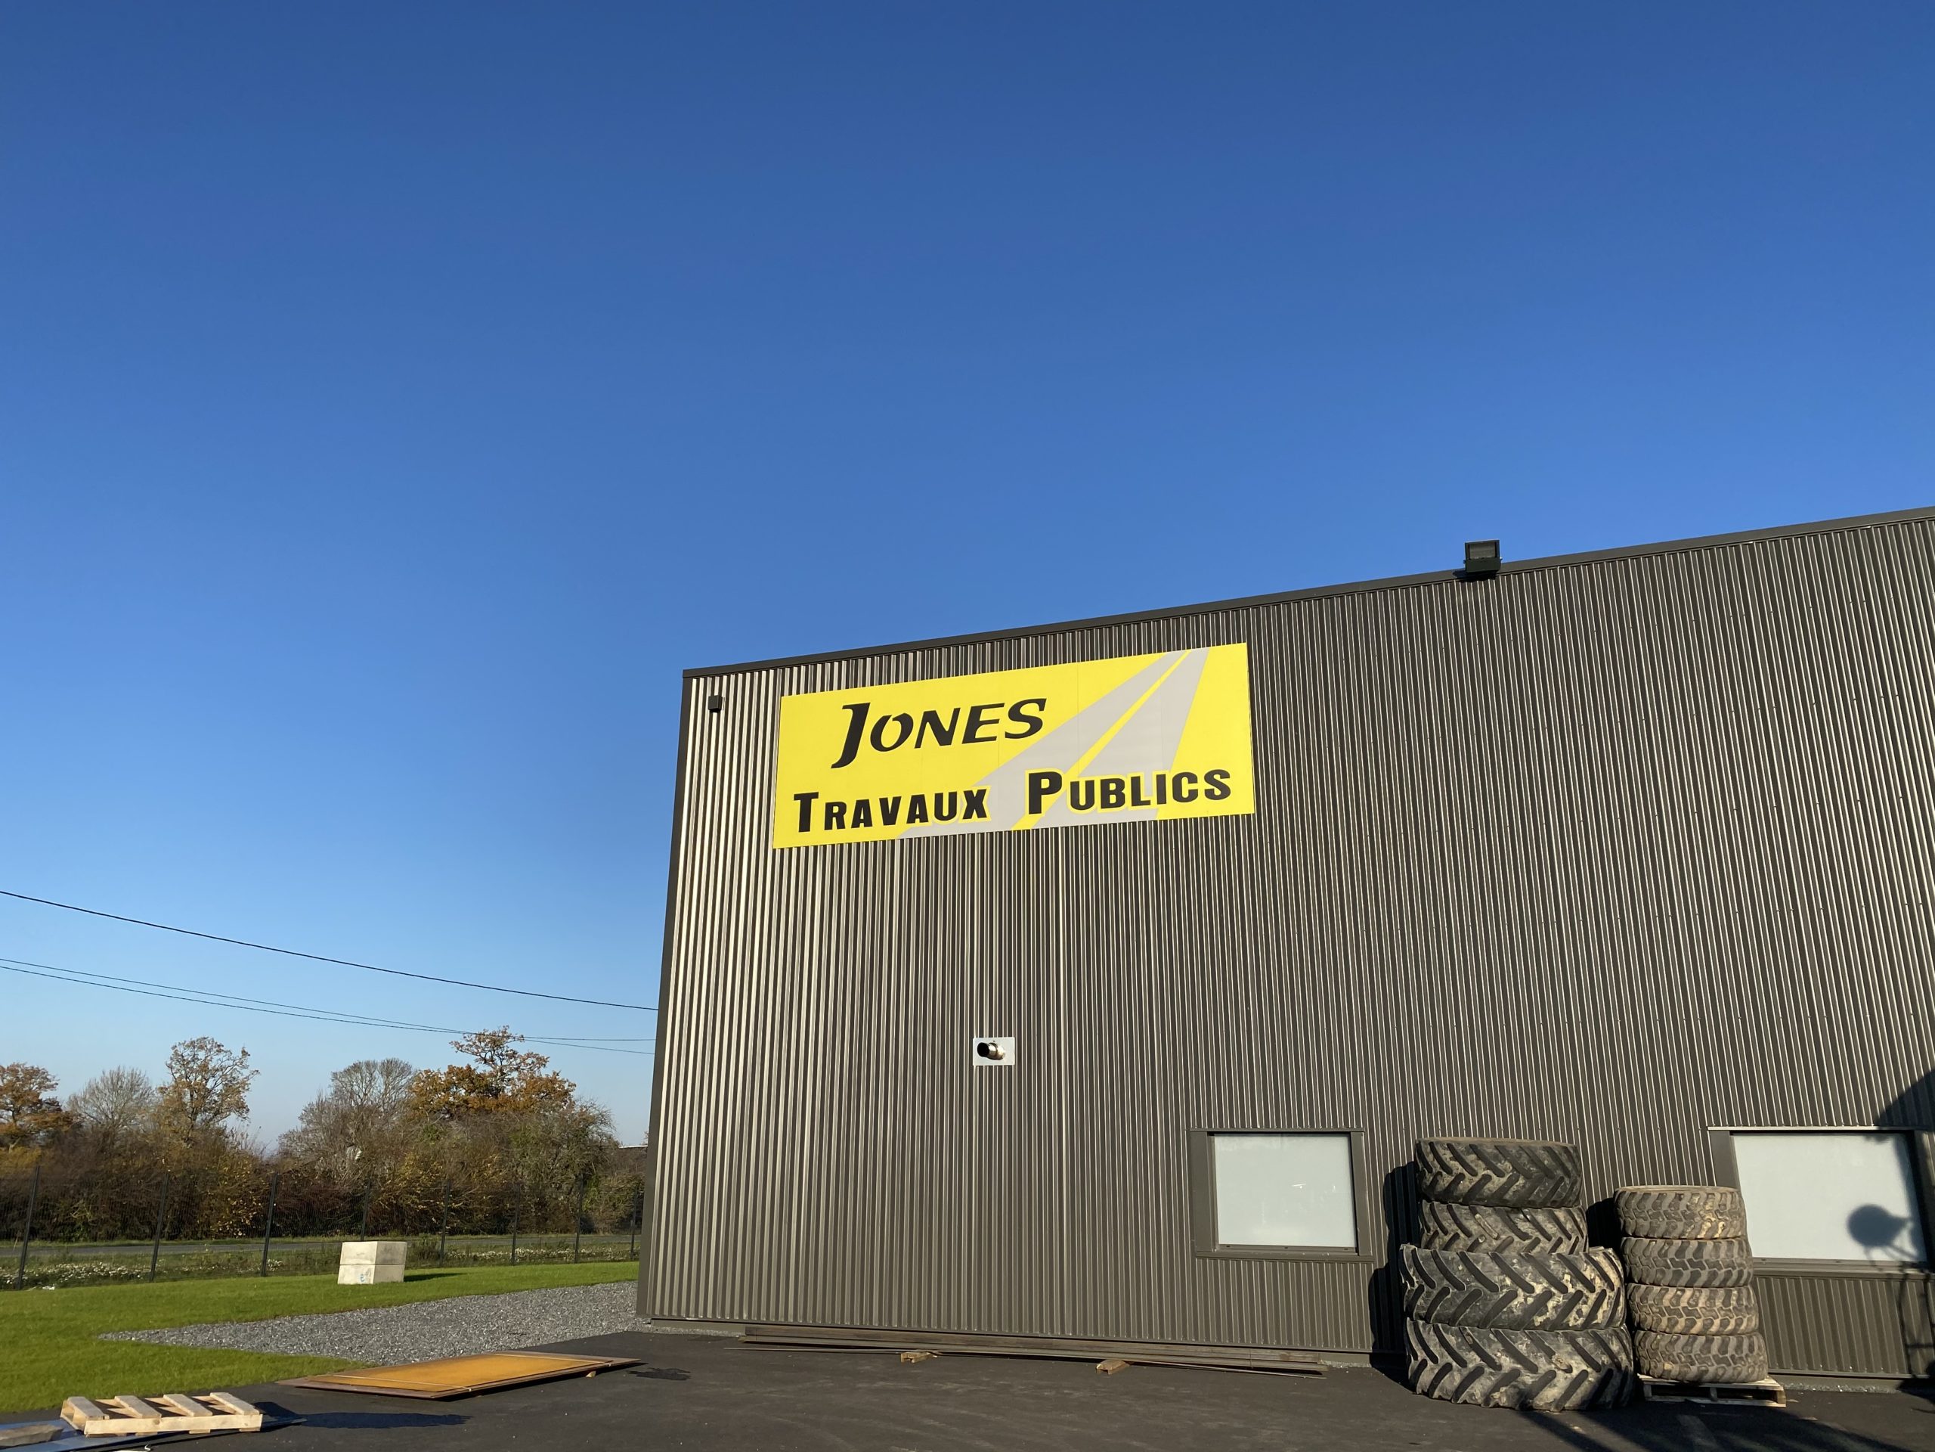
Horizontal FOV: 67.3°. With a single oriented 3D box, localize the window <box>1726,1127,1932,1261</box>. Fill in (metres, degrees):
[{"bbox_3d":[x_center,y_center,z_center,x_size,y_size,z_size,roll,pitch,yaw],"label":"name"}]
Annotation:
[{"bbox_3d":[7.844,4.293,13.272,1.470,1.180,0.120,-6,-19,20],"label":"window"}]

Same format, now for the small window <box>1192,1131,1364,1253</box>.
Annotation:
[{"bbox_3d":[3.178,4.801,14.935,1.640,1.220,0.120,-6,-19,20],"label":"small window"}]

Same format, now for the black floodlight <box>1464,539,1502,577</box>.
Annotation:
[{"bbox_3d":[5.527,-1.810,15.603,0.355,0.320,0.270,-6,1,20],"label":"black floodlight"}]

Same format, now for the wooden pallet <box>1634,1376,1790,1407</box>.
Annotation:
[{"bbox_3d":[6.363,5.690,12.497,1.050,0.135,1.100,-6,-19,20],"label":"wooden pallet"}]

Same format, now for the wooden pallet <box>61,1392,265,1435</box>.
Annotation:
[{"bbox_3d":[-5.530,4.710,9.960,1.040,0.125,1.150,16,-23,-34],"label":"wooden pallet"}]

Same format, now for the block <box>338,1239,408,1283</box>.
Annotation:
[{"bbox_3d":[-10.640,9.617,26.063,0.780,0.700,0.780,-6,-19,20],"label":"block"}]

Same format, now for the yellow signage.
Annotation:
[{"bbox_3d":[0.389,0.286,17.463,6.000,2.000,0.060,-6,-19,20],"label":"yellow signage"}]

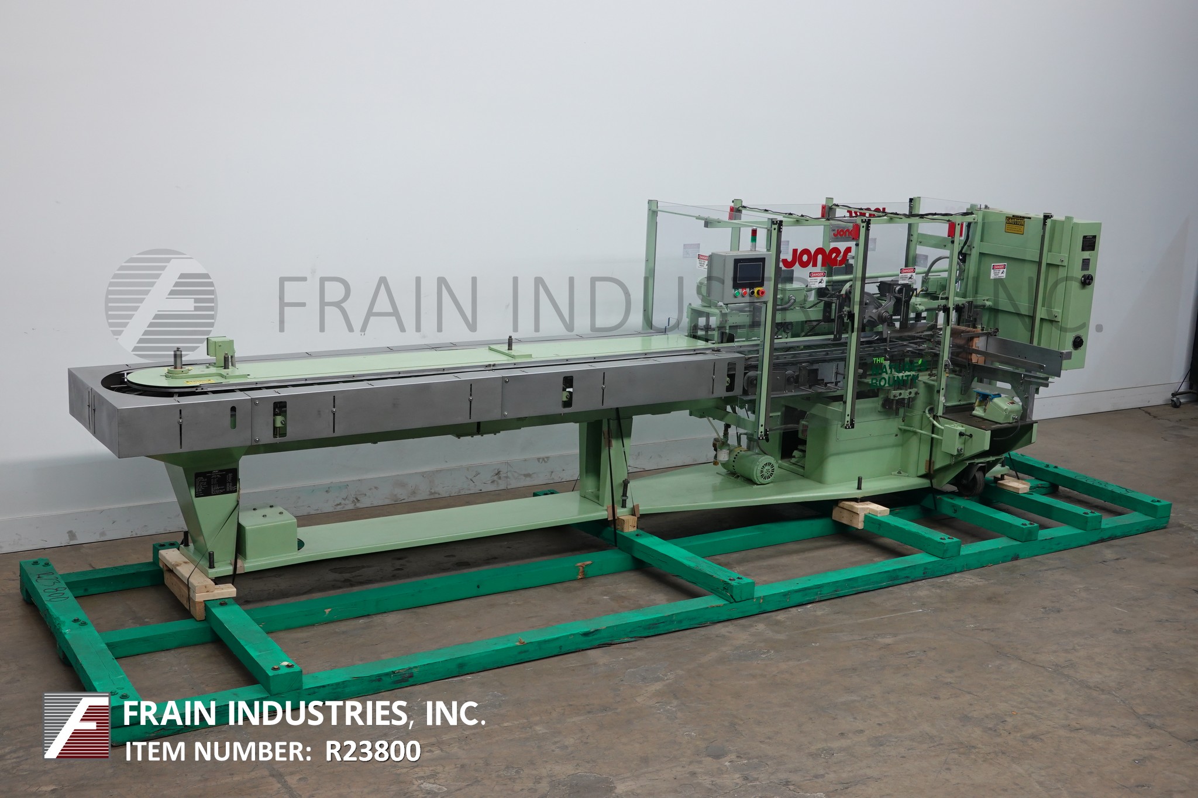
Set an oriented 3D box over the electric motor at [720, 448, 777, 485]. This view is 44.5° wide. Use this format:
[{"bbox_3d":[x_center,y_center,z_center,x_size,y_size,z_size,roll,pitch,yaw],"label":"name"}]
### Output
[{"bbox_3d":[0.911,0.395,8.880,0.168,0.173,0.320,-8,17,-36],"label":"electric motor"}]

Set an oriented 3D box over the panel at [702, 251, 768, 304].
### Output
[{"bbox_3d":[0.762,-0.662,7.914,0.305,0.262,0.162,-6,15,-32],"label":"panel"}]

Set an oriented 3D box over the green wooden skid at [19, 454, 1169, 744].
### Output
[{"bbox_3d":[0.338,0.831,8.393,6.641,0.176,1.909,-6,15,-32],"label":"green wooden skid"}]

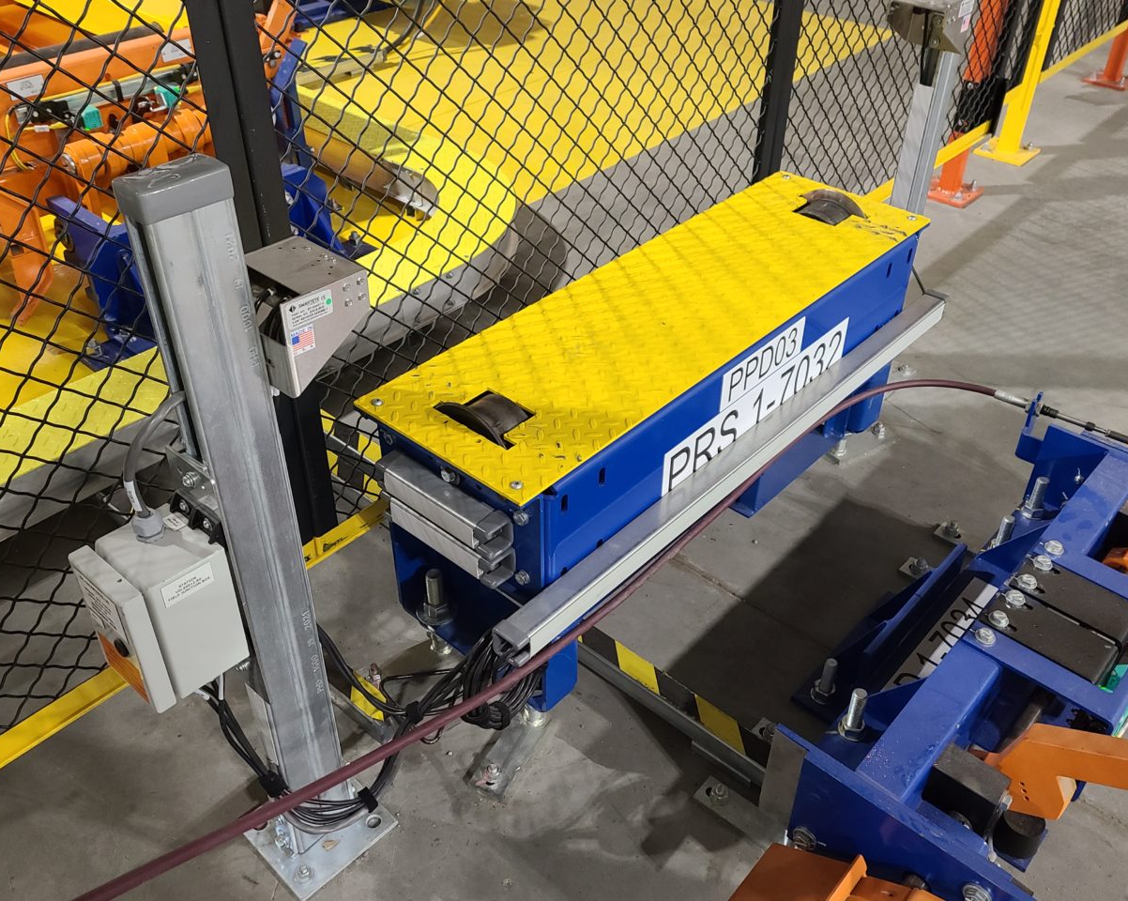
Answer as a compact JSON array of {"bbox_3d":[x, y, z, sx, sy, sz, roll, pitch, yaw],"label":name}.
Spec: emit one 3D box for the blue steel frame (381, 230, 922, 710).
[{"bbox_3d":[0.214,-0.069,1.603,0.300,0.425,1.100,28,44,32],"label":"blue steel frame"}]

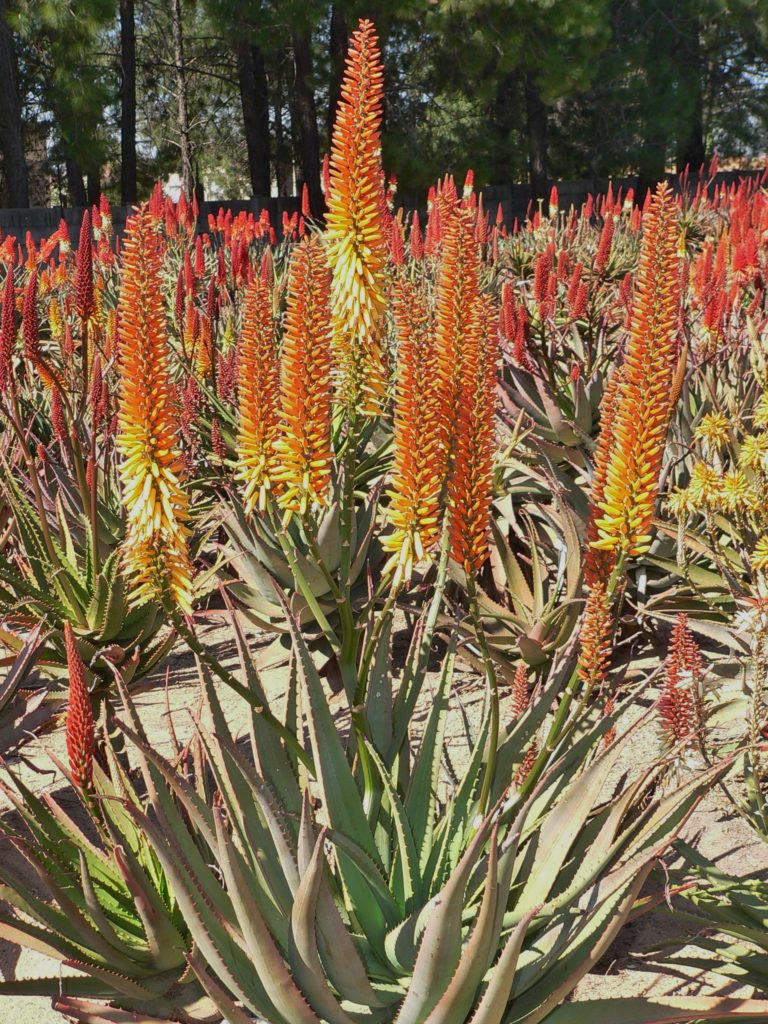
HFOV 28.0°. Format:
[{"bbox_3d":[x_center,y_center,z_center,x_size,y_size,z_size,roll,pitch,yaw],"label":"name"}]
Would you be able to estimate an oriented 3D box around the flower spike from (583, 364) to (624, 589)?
[{"bbox_3d":[0.311,-0.052,2.150,0.064,0.324,0.064,4,11,0],"label":"flower spike"}]

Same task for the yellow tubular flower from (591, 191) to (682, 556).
[{"bbox_3d":[0.341,-0.189,2.050,0.083,0.499,0.083,6,11,0],"label":"yellow tubular flower"}]

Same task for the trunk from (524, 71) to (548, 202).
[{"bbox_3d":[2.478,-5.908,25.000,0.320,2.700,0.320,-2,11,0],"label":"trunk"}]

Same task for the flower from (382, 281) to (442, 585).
[{"bbox_3d":[0.037,-0.106,2.080,0.073,0.409,0.073,0,11,0],"label":"flower"}]

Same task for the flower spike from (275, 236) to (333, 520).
[{"bbox_3d":[-0.111,-0.184,2.120,0.074,0.390,0.074,1,11,0],"label":"flower spike"}]

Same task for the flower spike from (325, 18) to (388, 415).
[{"bbox_3d":[-0.036,-0.400,2.080,0.083,0.526,0.083,2,11,0],"label":"flower spike"}]

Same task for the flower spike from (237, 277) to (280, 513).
[{"bbox_3d":[-0.179,-0.168,2.200,0.061,0.336,0.061,0,11,0],"label":"flower spike"}]

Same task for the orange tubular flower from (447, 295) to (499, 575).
[{"bbox_3d":[0.127,-0.107,2.130,0.069,0.389,0.069,3,11,0],"label":"orange tubular flower"}]

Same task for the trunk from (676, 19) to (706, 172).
[{"bbox_3d":[5.198,-6.989,26.000,0.450,2.800,0.450,-2,11,0],"label":"trunk"}]

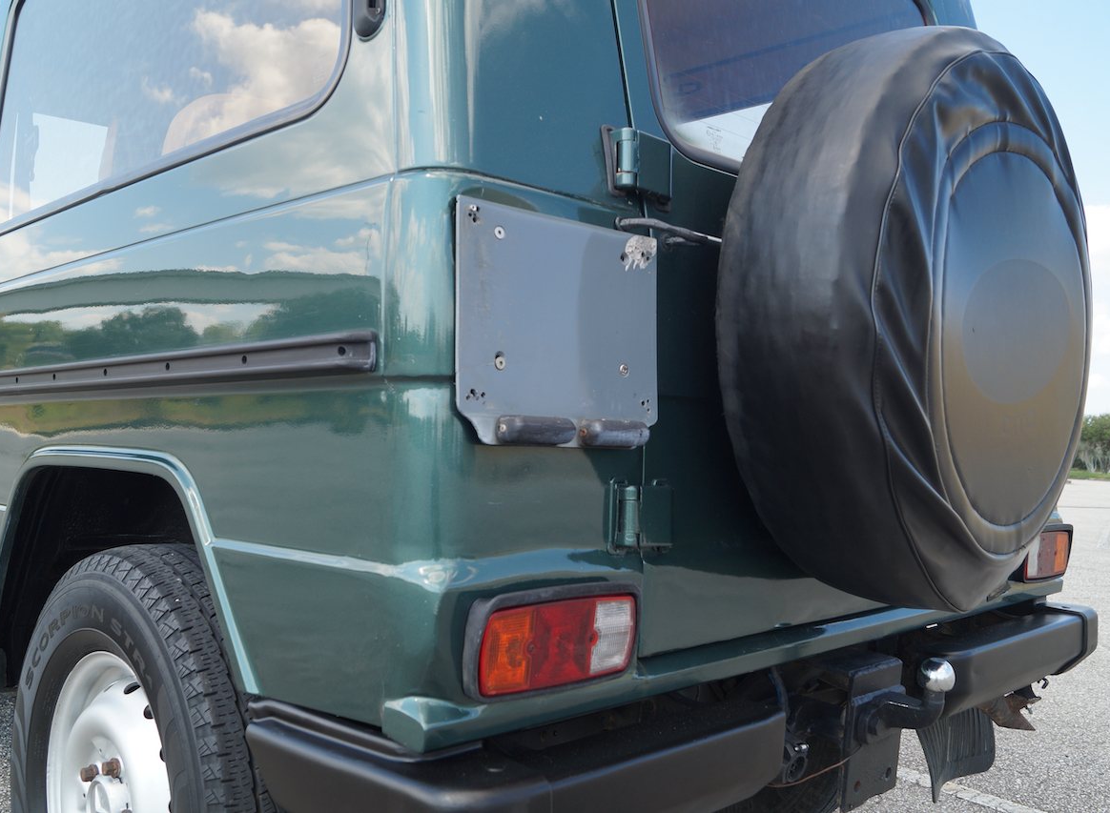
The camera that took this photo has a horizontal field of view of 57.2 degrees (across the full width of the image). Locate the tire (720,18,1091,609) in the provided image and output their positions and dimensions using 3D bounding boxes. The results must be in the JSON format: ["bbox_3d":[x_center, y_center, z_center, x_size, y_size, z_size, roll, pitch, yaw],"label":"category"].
[{"bbox_3d":[0.511,-0.114,1.396,0.770,0.770,0.220,3,-4,-45],"label":"tire"}]

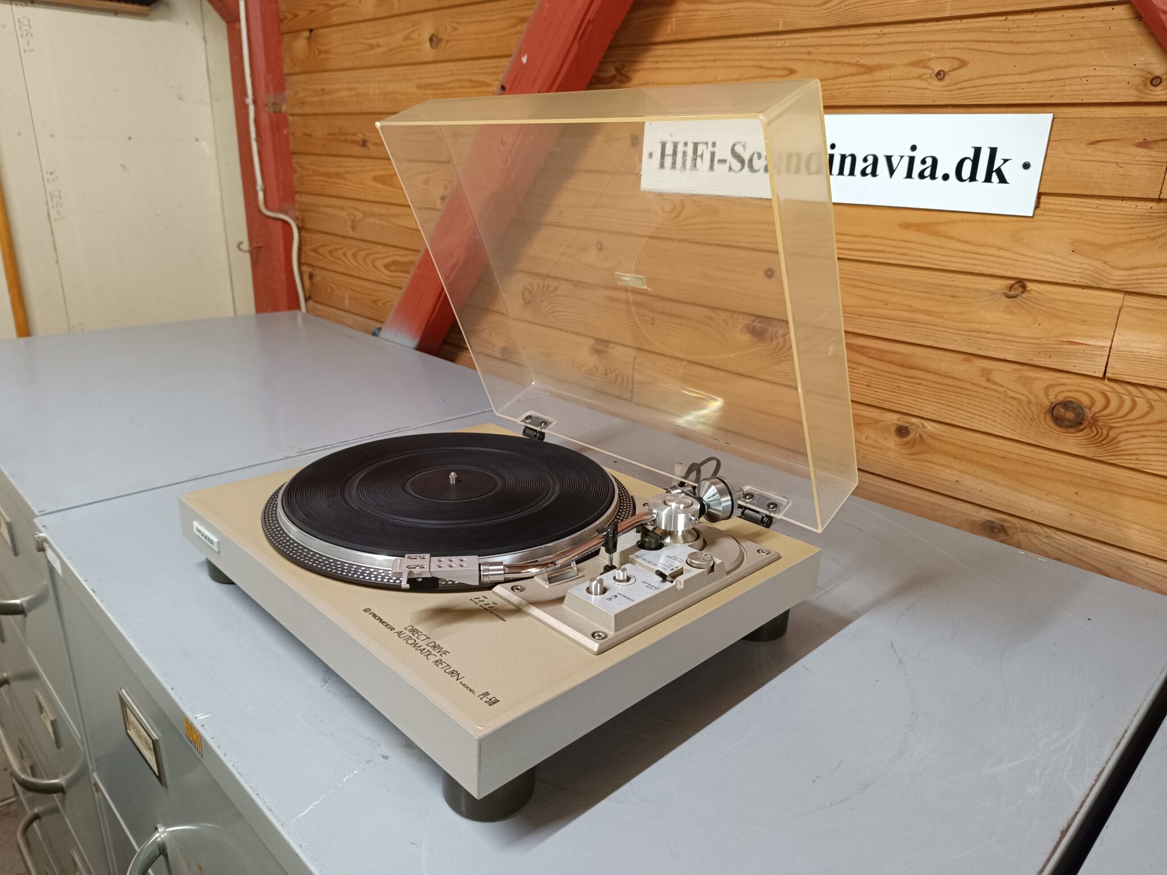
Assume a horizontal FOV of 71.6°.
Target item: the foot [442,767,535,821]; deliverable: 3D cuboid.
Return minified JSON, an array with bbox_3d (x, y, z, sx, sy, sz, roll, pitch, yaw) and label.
[{"bbox_3d":[-0.057,0.197,0.488,0.055,0.033,0.055,2,18,-1],"label":"foot"}]

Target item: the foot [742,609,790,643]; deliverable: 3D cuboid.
[{"bbox_3d":[0.145,0.143,0.678,0.055,0.033,0.055,-15,25,-42],"label":"foot"}]

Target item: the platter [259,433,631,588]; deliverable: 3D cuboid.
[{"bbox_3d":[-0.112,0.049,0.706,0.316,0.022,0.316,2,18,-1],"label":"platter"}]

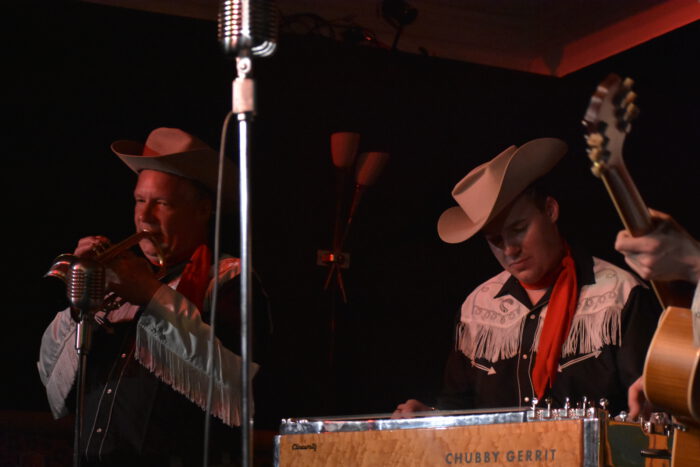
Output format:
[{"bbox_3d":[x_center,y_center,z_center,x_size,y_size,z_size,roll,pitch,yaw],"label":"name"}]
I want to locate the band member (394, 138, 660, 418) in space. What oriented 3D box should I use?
[{"bbox_3d":[0.395,0.630,4.470,0.600,1.720,0.500,-5,-11,27],"label":"band member"}]

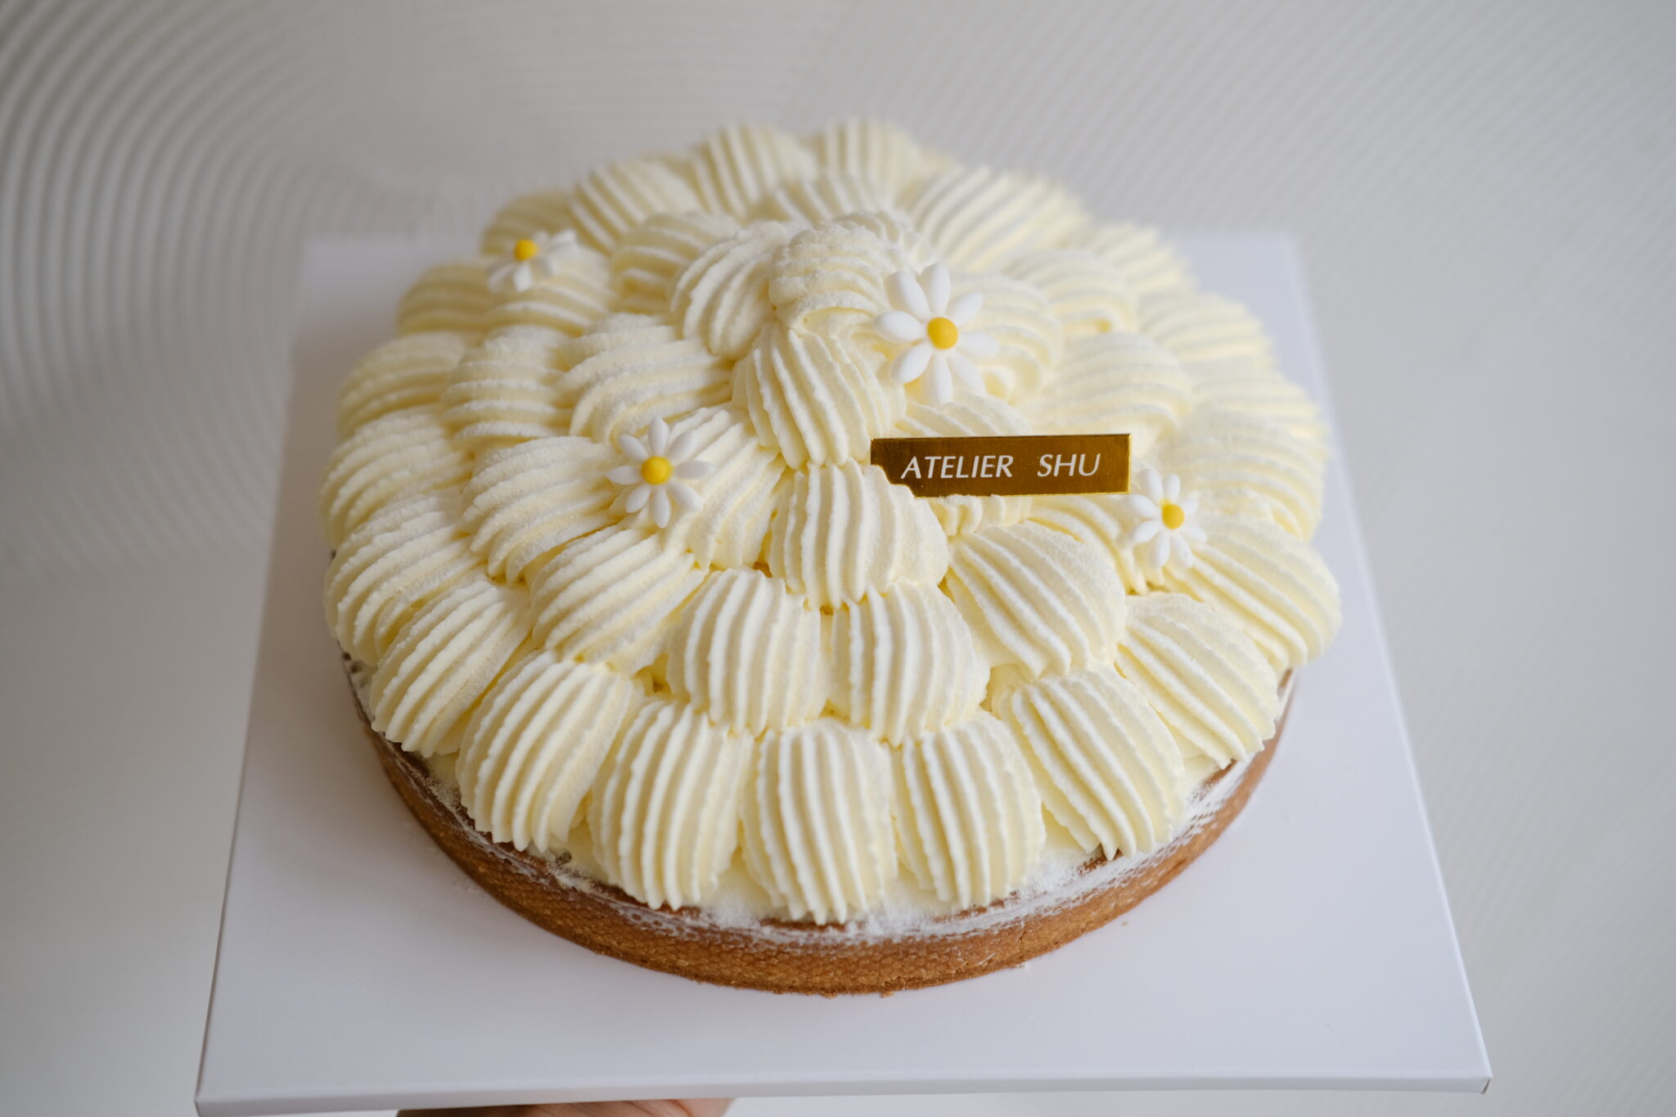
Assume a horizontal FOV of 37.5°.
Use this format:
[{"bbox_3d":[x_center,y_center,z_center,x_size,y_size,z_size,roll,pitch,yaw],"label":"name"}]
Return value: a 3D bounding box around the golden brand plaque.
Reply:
[{"bbox_3d":[0.030,-0.017,0.463,0.050,0.012,0.001,-3,14,-9],"label":"golden brand plaque"}]

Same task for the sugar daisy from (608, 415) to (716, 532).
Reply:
[{"bbox_3d":[-0.033,-0.016,0.464,0.021,0.005,0.021,-1,84,8],"label":"sugar daisy"}]

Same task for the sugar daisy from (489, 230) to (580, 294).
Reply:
[{"bbox_3d":[-0.064,-0.062,0.517,0.020,0.005,0.020,-10,53,13],"label":"sugar daisy"}]

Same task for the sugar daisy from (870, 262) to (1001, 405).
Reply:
[{"bbox_3d":[0.019,-0.043,0.478,0.026,0.006,0.026,-26,95,-21],"label":"sugar daisy"}]

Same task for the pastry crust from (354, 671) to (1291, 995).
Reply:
[{"bbox_3d":[-0.002,0.000,0.515,0.201,0.020,0.201,-2,47,0],"label":"pastry crust"}]

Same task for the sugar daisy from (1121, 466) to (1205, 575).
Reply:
[{"bbox_3d":[0.062,-0.007,0.464,0.019,0.005,0.019,-40,98,-30],"label":"sugar daisy"}]

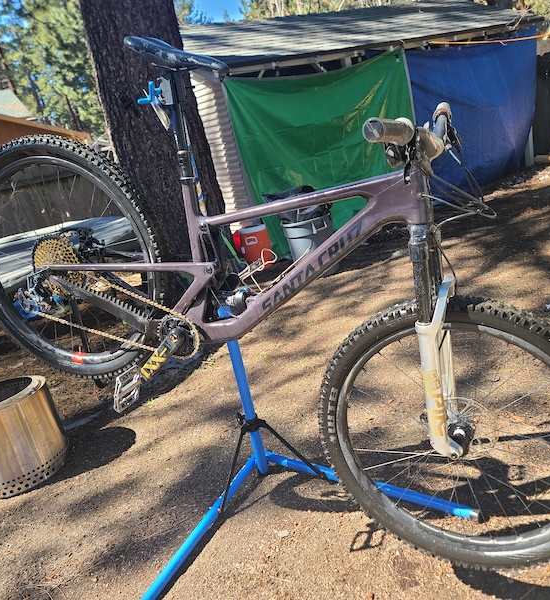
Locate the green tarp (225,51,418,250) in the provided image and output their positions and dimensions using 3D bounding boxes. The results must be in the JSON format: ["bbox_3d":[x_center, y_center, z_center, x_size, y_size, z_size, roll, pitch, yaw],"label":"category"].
[{"bbox_3d":[0.791,-1.799,7.010,2.800,2.100,0.200,-22,19,-29],"label":"green tarp"}]

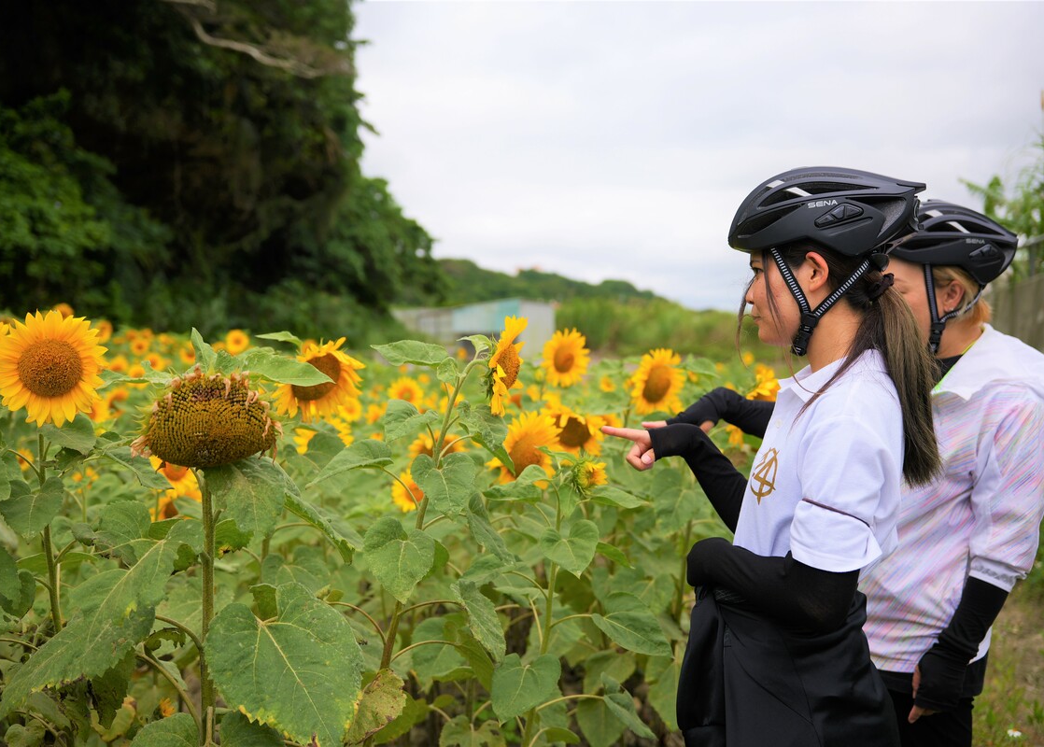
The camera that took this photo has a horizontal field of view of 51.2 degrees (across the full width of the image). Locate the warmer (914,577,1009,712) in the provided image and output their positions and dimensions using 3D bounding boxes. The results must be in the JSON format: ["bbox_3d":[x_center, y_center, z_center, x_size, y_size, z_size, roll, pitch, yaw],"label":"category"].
[{"bbox_3d":[0.834,0.509,2.060,0.100,0.280,0.090,22,-3,17],"label":"warmer"}]

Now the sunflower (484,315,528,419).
[{"bbox_3d":[-0.029,-0.012,1.900,0.060,0.170,0.160,9,3,23],"label":"sunflower"}]

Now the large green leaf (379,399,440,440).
[{"bbox_3d":[-0.182,0.076,1.760,0.094,0.068,0.080,1,2,17],"label":"large green leaf"}]

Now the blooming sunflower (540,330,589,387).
[{"bbox_3d":[0.140,-0.046,3.500,0.175,0.175,0.060,-1,5,-30],"label":"blooming sunflower"}]

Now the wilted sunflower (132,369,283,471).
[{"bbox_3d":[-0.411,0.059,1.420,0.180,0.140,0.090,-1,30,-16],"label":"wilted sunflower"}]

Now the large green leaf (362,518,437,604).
[{"bbox_3d":[-0.189,0.285,1.660,0.112,0.132,0.060,0,2,-3],"label":"large green leaf"}]

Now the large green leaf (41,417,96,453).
[{"bbox_3d":[-0.659,0.089,1.580,0.087,0.057,0.070,0,2,-11],"label":"large green leaf"}]

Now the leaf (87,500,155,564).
[{"bbox_3d":[-0.541,0.215,1.470,0.095,0.100,0.045,-1,-31,-14],"label":"leaf"}]

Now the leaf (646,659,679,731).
[{"bbox_3d":[0.338,0.749,2.550,0.125,0.170,0.050,0,-18,-6],"label":"leaf"}]

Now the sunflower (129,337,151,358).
[{"bbox_3d":[-2.913,-0.203,8.300,0.170,0.165,0.070,0,2,-6],"label":"sunflower"}]

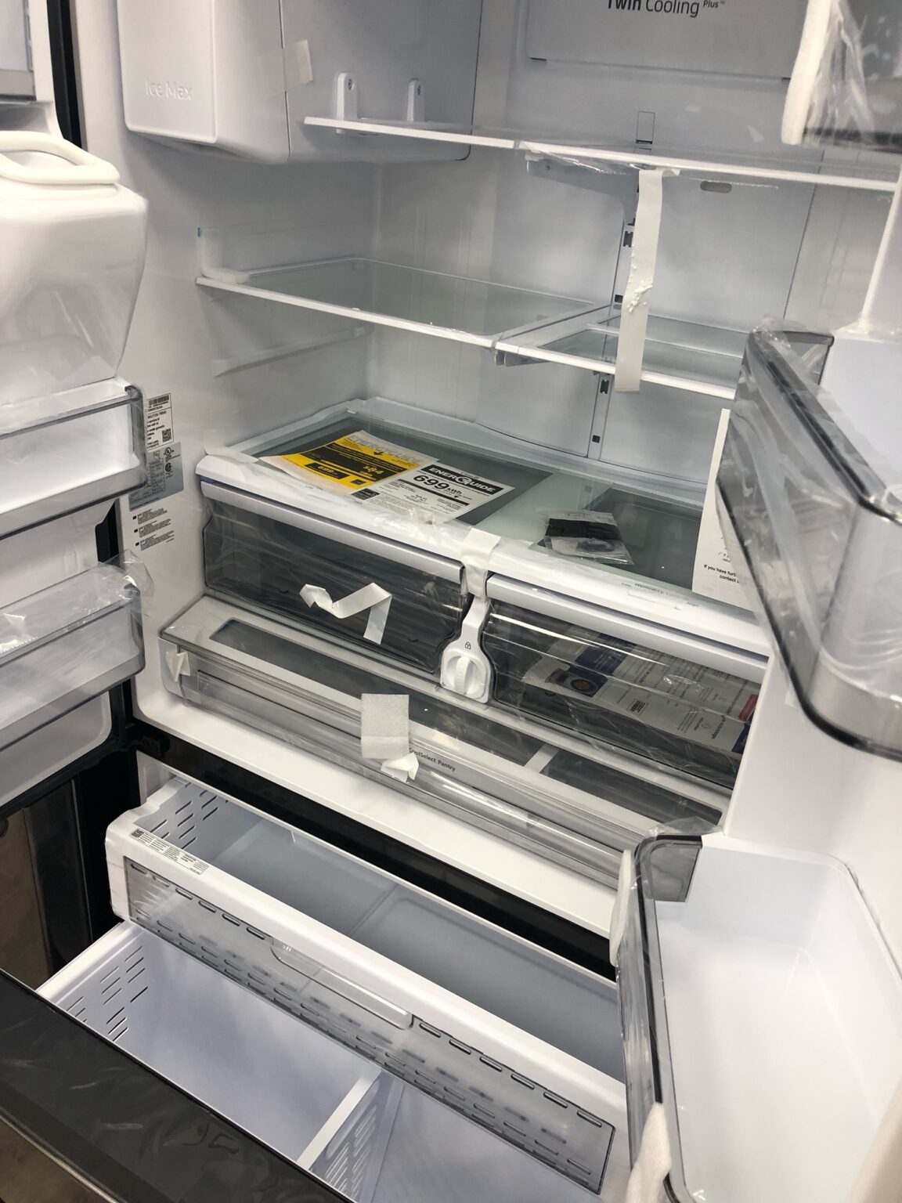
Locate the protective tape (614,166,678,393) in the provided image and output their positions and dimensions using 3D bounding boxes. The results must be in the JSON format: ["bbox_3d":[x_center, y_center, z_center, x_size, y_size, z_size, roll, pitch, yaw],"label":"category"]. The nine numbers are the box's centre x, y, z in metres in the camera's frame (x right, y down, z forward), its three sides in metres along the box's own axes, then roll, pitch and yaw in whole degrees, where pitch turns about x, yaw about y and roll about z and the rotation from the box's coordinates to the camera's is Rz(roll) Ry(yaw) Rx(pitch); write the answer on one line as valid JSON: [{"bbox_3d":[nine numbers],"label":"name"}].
[{"bbox_3d":[0.168,-0.275,0.845,0.026,0.186,0.013,18,30,24],"label":"protective tape"}]

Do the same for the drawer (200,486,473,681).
[{"bbox_3d":[-0.074,-0.085,1.294,0.377,0.155,0.335,18,30,24],"label":"drawer"}]

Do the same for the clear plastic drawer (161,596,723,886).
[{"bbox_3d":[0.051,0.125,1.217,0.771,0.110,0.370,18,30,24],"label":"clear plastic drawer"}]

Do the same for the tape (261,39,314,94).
[{"bbox_3d":[-0.154,-0.500,0.911,0.004,0.038,0.074,18,30,24],"label":"tape"}]

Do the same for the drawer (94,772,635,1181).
[{"bbox_3d":[-0.042,0.376,1.192,0.692,0.153,0.333,18,30,24],"label":"drawer"}]

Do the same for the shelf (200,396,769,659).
[{"bbox_3d":[0.110,-0.117,1.176,0.784,0.037,0.355,18,30,24],"label":"shelf"}]

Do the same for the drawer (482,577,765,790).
[{"bbox_3d":[0.274,0.031,1.128,0.372,0.155,0.335,18,30,24],"label":"drawer"}]

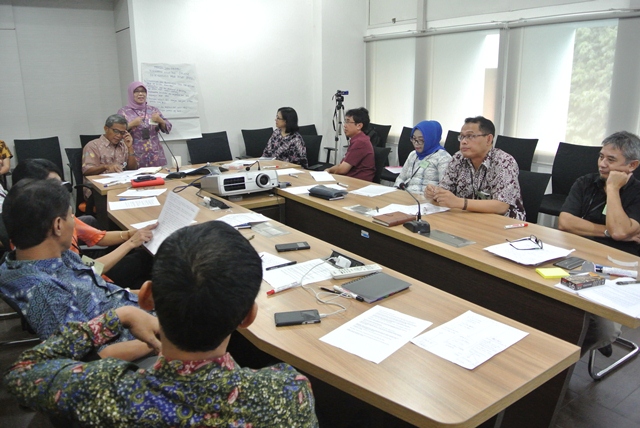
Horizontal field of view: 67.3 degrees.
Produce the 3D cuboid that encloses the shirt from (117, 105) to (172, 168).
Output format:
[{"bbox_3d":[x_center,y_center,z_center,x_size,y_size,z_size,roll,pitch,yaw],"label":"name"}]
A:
[{"bbox_3d":[-1.782,-0.762,5.012,0.560,0.730,0.320,-3,15,-7],"label":"shirt"}]

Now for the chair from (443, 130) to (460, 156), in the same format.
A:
[{"bbox_3d":[1.457,-0.471,5.629,0.580,0.930,0.570,-9,17,-30],"label":"chair"}]

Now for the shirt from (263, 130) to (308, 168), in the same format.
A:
[{"bbox_3d":[-0.365,-0.617,5.115,0.460,0.580,0.310,6,16,24],"label":"shirt"}]

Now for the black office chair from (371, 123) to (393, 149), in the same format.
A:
[{"bbox_3d":[0.618,-0.751,6.761,0.620,0.930,0.580,-10,17,-32],"label":"black office chair"}]

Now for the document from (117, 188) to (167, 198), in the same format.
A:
[{"bbox_3d":[-1.278,-0.152,3.477,0.297,0.004,0.210,-1,15,0],"label":"document"}]

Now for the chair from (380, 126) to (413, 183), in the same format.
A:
[{"bbox_3d":[1.008,-0.567,5.997,0.580,0.950,0.510,-10,18,-33],"label":"chair"}]

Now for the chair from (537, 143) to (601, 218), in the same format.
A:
[{"bbox_3d":[2.068,-0.115,4.215,0.620,0.930,0.580,-10,17,-32],"label":"chair"}]

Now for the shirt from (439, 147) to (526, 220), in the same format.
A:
[{"bbox_3d":[1.038,-0.124,3.133,0.370,0.620,0.520,-14,20,-42],"label":"shirt"}]

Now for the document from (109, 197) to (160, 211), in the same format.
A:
[{"bbox_3d":[-1.226,-0.067,3.180,0.300,0.004,0.220,-9,16,-28],"label":"document"}]

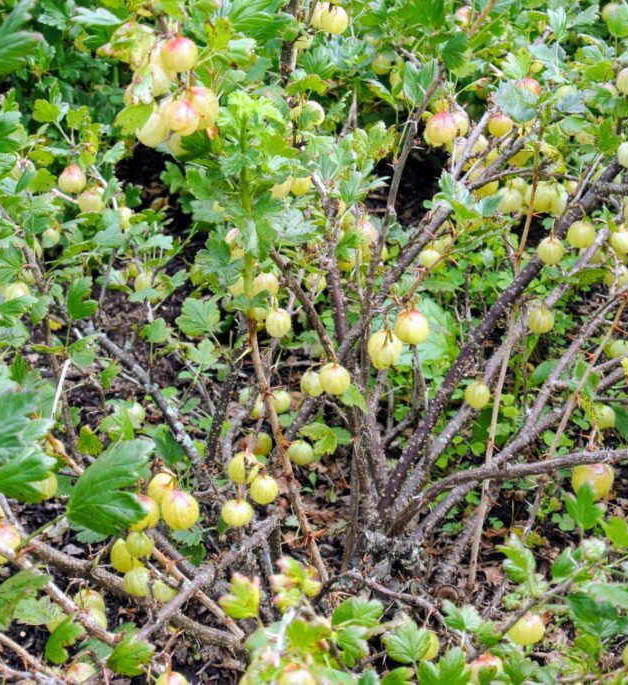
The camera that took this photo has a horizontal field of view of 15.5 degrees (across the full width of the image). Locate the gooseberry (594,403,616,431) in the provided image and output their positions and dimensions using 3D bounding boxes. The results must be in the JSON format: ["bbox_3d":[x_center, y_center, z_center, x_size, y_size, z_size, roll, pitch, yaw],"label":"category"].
[{"bbox_3d":[0.204,0.053,1.620,0.017,0.018,0.017,0,25,0],"label":"gooseberry"}]

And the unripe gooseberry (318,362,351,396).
[{"bbox_3d":[0.013,0.023,1.470,0.020,0.020,0.020,0,25,0],"label":"unripe gooseberry"}]

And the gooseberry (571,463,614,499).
[{"bbox_3d":[0.155,0.076,1.280,0.023,0.022,0.023,0,25,0],"label":"gooseberry"}]

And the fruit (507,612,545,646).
[{"bbox_3d":[0.112,0.151,1.220,0.020,0.020,0.020,0,24,0],"label":"fruit"}]

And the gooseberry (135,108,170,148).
[{"bbox_3d":[-0.087,-0.115,1.240,0.018,0.021,0.018,0,24,0],"label":"gooseberry"}]

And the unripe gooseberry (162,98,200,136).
[{"bbox_3d":[-0.080,-0.140,1.420,0.020,0.022,0.020,0,28,0],"label":"unripe gooseberry"}]

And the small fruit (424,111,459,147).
[{"bbox_3d":[0.087,-0.147,1.580,0.023,0.024,0.023,0,28,0],"label":"small fruit"}]

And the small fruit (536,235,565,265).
[{"bbox_3d":[0.168,-0.065,1.640,0.019,0.020,0.019,0,28,0],"label":"small fruit"}]

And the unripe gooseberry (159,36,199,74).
[{"bbox_3d":[-0.078,-0.166,1.330,0.021,0.021,0.021,0,25,0],"label":"unripe gooseberry"}]

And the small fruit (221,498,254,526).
[{"bbox_3d":[-0.050,0.111,1.500,0.020,0.018,0.020,0,28,0],"label":"small fruit"}]

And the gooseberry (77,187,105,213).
[{"bbox_3d":[-0.157,-0.100,1.620,0.020,0.019,0.020,0,28,0],"label":"gooseberry"}]

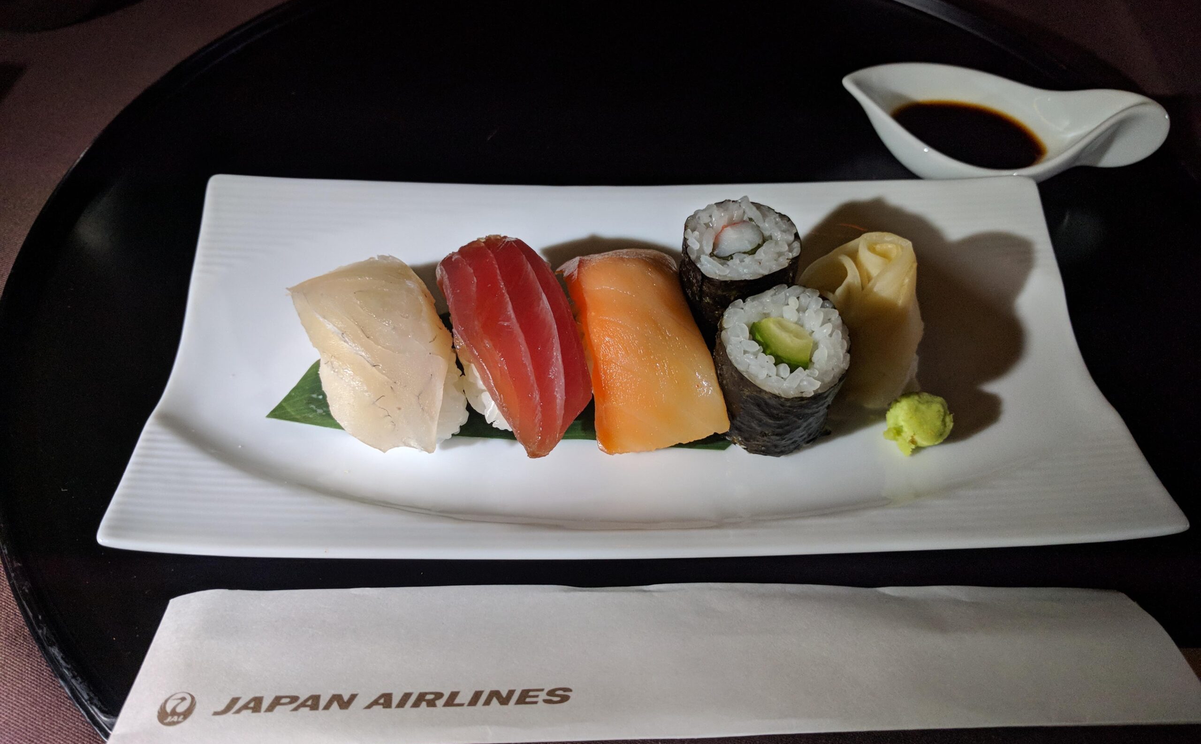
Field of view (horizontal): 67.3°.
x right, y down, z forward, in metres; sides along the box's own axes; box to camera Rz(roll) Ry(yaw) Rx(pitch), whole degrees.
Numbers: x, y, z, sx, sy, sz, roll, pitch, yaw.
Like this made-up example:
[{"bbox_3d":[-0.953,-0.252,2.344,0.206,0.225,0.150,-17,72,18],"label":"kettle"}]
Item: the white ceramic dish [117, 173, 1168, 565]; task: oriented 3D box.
[{"bbox_3d":[0.011,-0.003,0.245,0.246,0.027,0.119,0,54,-3],"label":"white ceramic dish"}]

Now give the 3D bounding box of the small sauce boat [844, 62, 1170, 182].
[{"bbox_3d":[0.135,-0.075,0.300,0.112,0.033,0.049,7,54,2],"label":"small sauce boat"}]

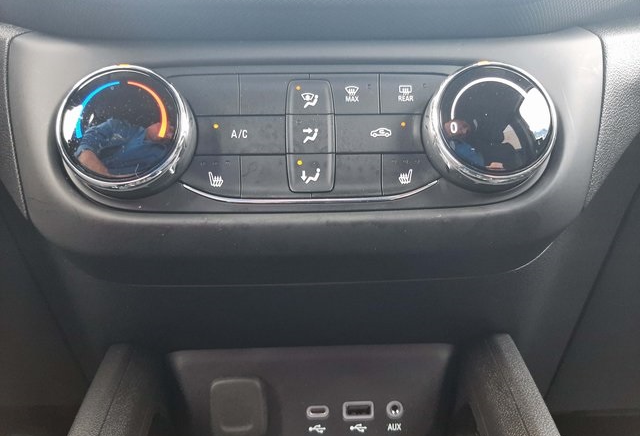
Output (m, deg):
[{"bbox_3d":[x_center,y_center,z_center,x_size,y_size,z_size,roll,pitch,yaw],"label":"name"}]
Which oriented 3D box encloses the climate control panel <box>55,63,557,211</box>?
[{"bbox_3d":[-0.006,-0.035,0.213,0.213,0.064,0.032,-1,-7,-1],"label":"climate control panel"}]

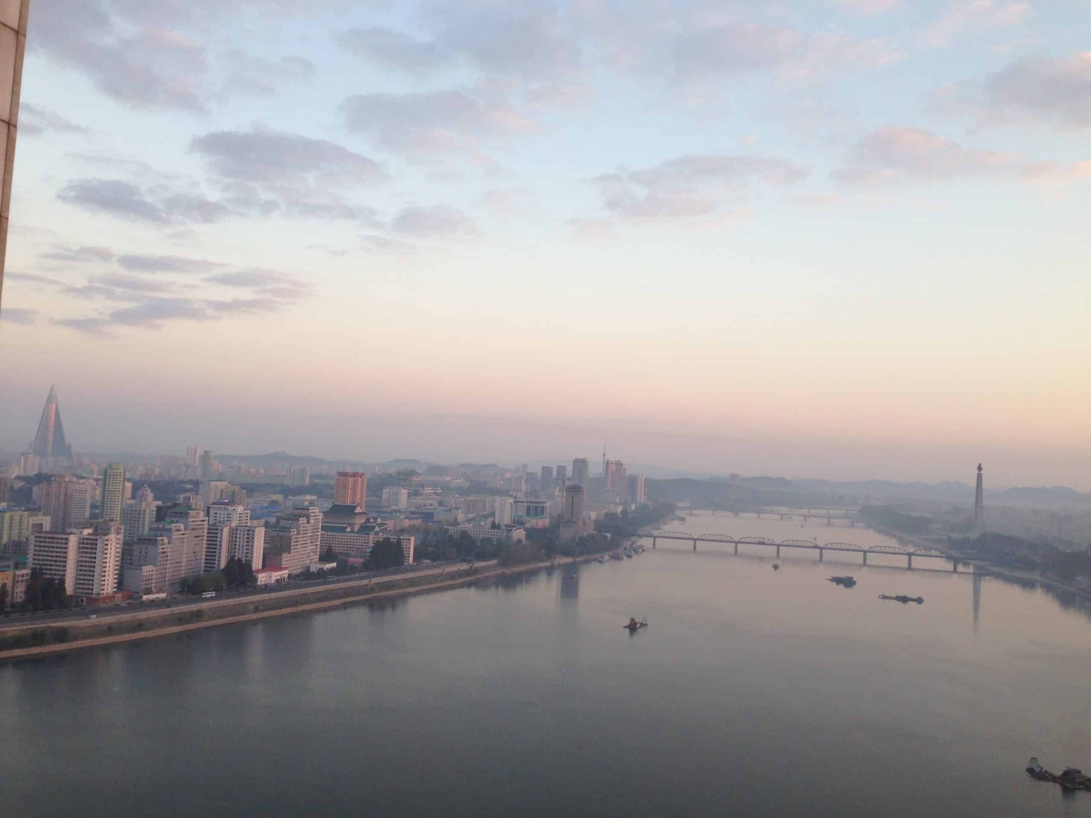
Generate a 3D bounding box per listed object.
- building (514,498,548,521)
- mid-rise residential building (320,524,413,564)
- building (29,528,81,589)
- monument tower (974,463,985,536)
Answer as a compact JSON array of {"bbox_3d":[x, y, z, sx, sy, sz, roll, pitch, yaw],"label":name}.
[{"bbox_3d":[-26.020,193.540,1951.360,56.390,49.000,40.000,3,-4,7],"label":"building"},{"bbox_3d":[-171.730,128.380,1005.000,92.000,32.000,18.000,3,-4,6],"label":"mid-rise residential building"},{"bbox_3d":[-279.700,90.160,592.000,27.000,40.000,12.000,2,-4,18],"label":"building"},{"bbox_3d":[863.200,189.400,2069.190,18.000,166.000,18.000,3,-4,10],"label":"monument tower"}]

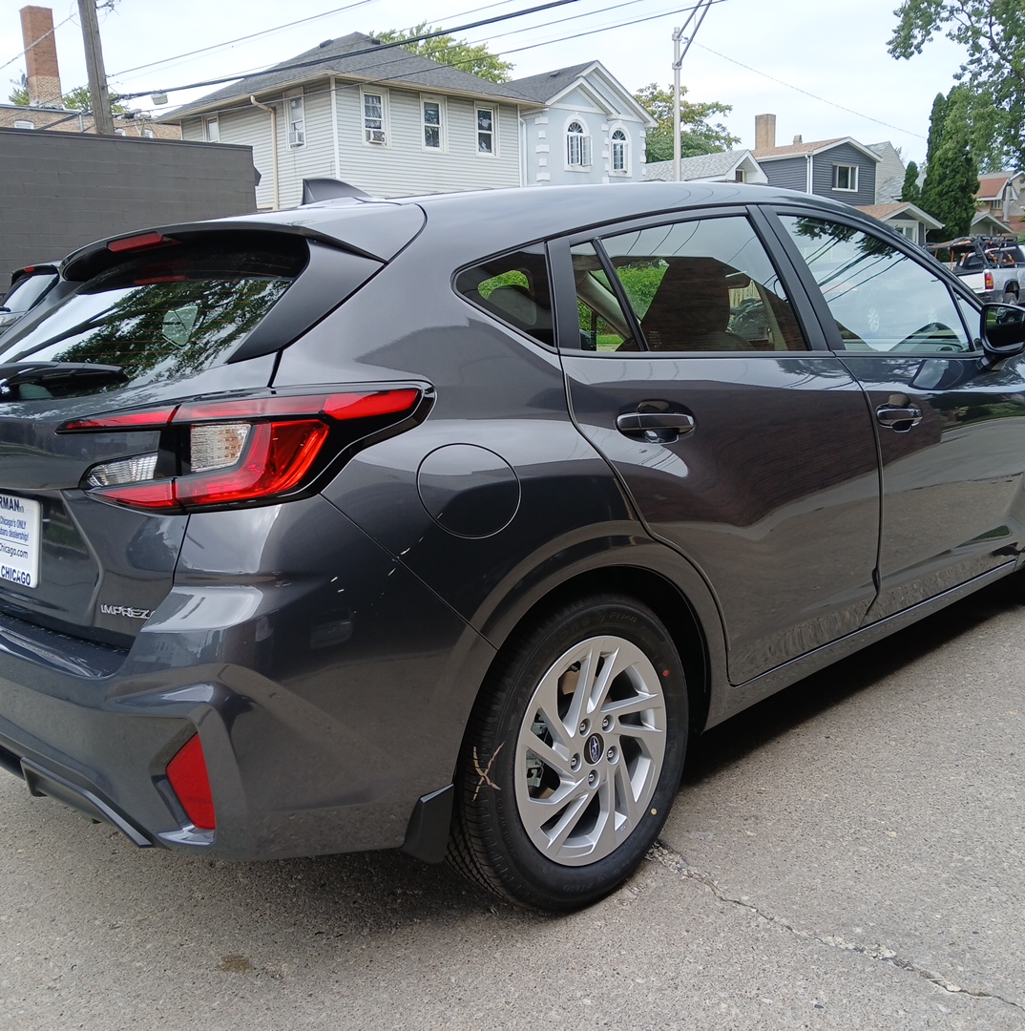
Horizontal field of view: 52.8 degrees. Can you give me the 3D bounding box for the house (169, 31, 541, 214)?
[{"bbox_3d":[-4.861,-10.455,32.919,8.500,9.150,8.650,9,17,41],"label":"house"}]

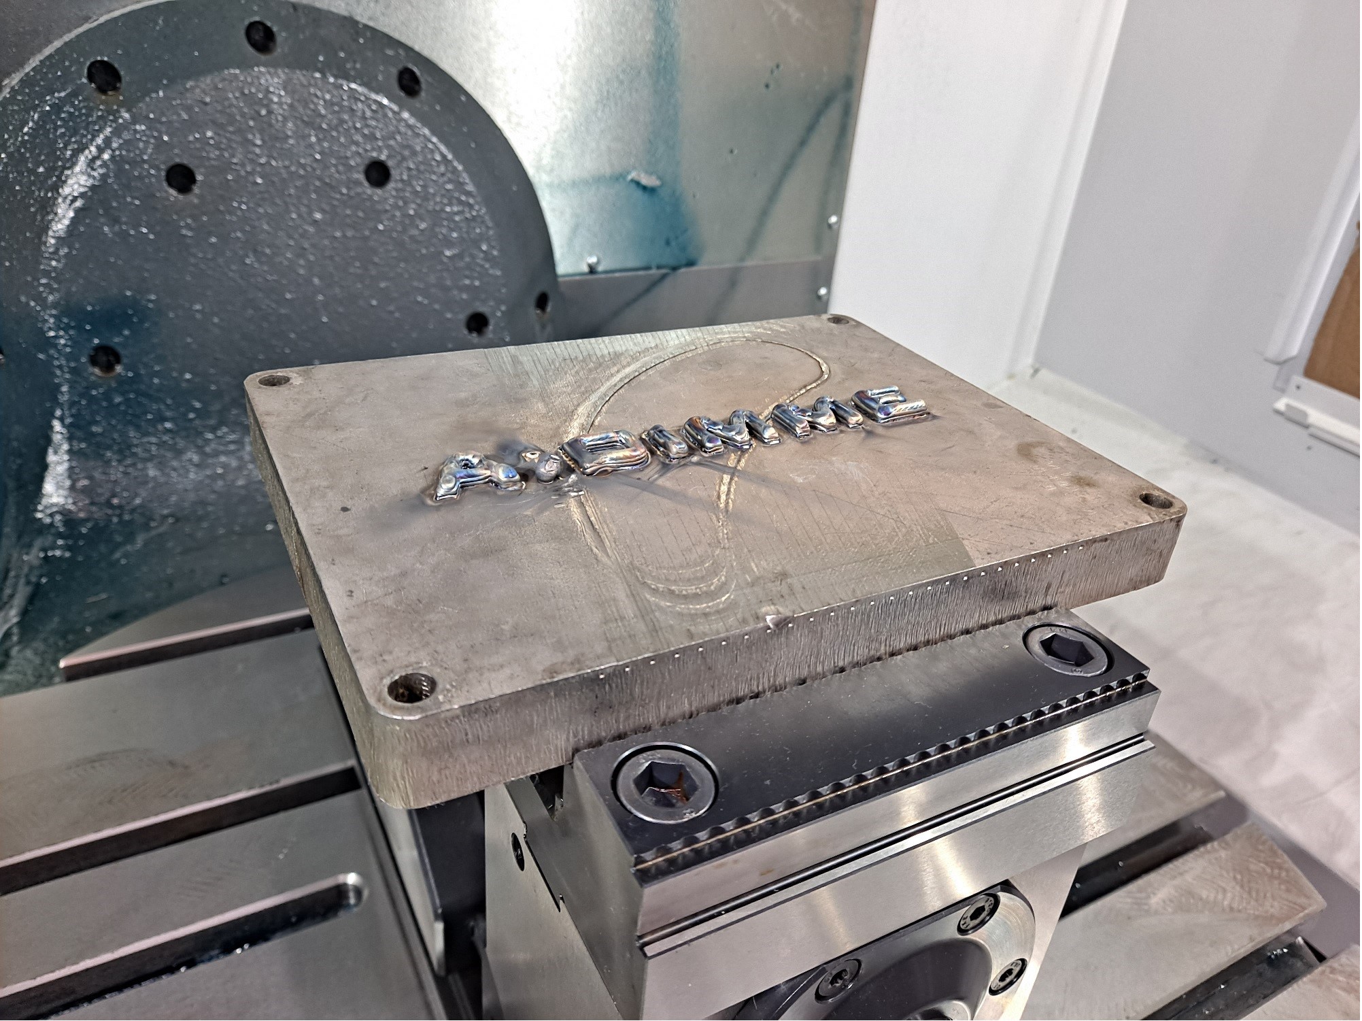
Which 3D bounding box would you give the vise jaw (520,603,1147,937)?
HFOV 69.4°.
[{"bbox_3d":[0.040,0.048,0.201,0.125,0.021,0.038,-11,34,-27],"label":"vise jaw"}]

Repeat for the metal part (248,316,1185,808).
[{"bbox_3d":[0.004,-0.010,0.254,0.197,0.022,0.144,-11,34,-27],"label":"metal part"}]

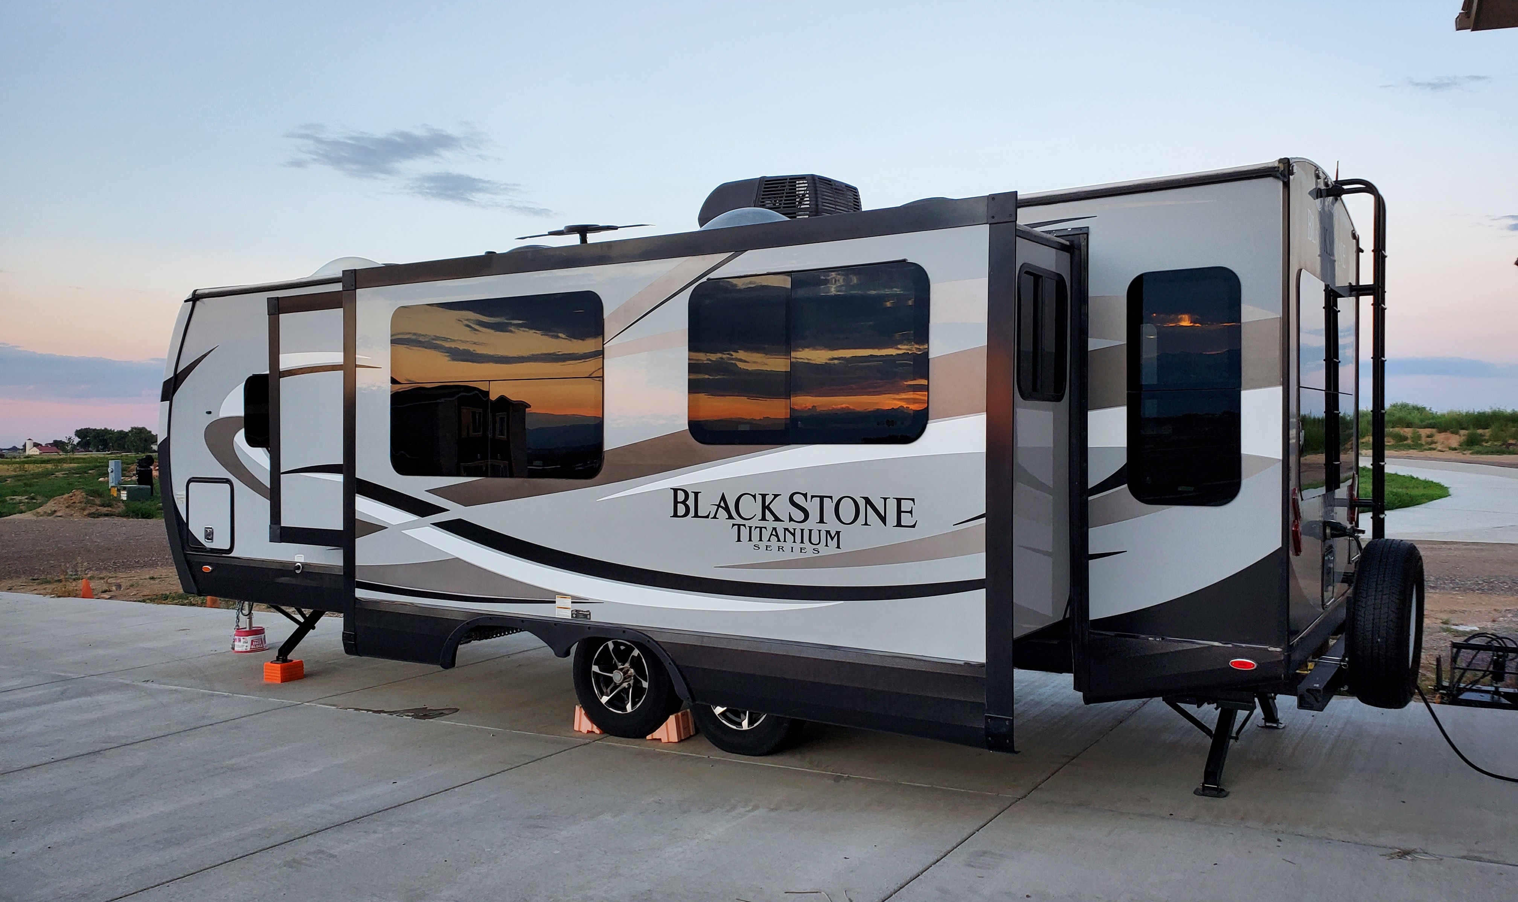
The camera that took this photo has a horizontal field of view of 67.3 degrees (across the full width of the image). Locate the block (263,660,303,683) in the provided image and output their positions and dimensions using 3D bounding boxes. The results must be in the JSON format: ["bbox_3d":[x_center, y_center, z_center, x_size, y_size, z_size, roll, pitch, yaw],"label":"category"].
[{"bbox_3d":[-3.828,1.785,9.200,0.216,0.155,0.216,0,1,33],"label":"block"}]

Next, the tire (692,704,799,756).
[{"bbox_3d":[-0.032,1.326,6.468,0.750,0.750,0.225,0,1,33],"label":"tire"}]

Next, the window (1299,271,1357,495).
[{"bbox_3d":[2.872,-0.302,5.802,0.050,1.035,1.900,0,1,33],"label":"window"}]

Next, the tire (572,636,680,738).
[{"bbox_3d":[-0.768,1.343,6.944,0.750,0.750,0.225,0,1,33],"label":"tire"}]

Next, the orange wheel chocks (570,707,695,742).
[{"bbox_3d":[-0.744,1.612,6.816,0.741,0.150,0.190,-2,0,32],"label":"orange wheel chocks"}]

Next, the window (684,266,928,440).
[{"bbox_3d":[0.195,-0.430,5.239,1.283,0.803,0.050,0,1,33],"label":"window"}]

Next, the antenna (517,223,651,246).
[{"bbox_3d":[-1.281,-1.557,8.298,1.100,0.270,0.350,0,1,33],"label":"antenna"}]

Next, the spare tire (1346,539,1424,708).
[{"bbox_3d":[2.734,0.753,4.973,0.235,0.750,0.750,0,1,33],"label":"spare tire"}]

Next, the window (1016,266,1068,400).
[{"bbox_3d":[1.230,-0.502,4.957,0.050,0.580,0.642,0,1,33],"label":"window"}]

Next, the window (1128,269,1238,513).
[{"bbox_3d":[1.876,-0.276,5.041,0.486,1.043,0.050,0,1,33],"label":"window"}]

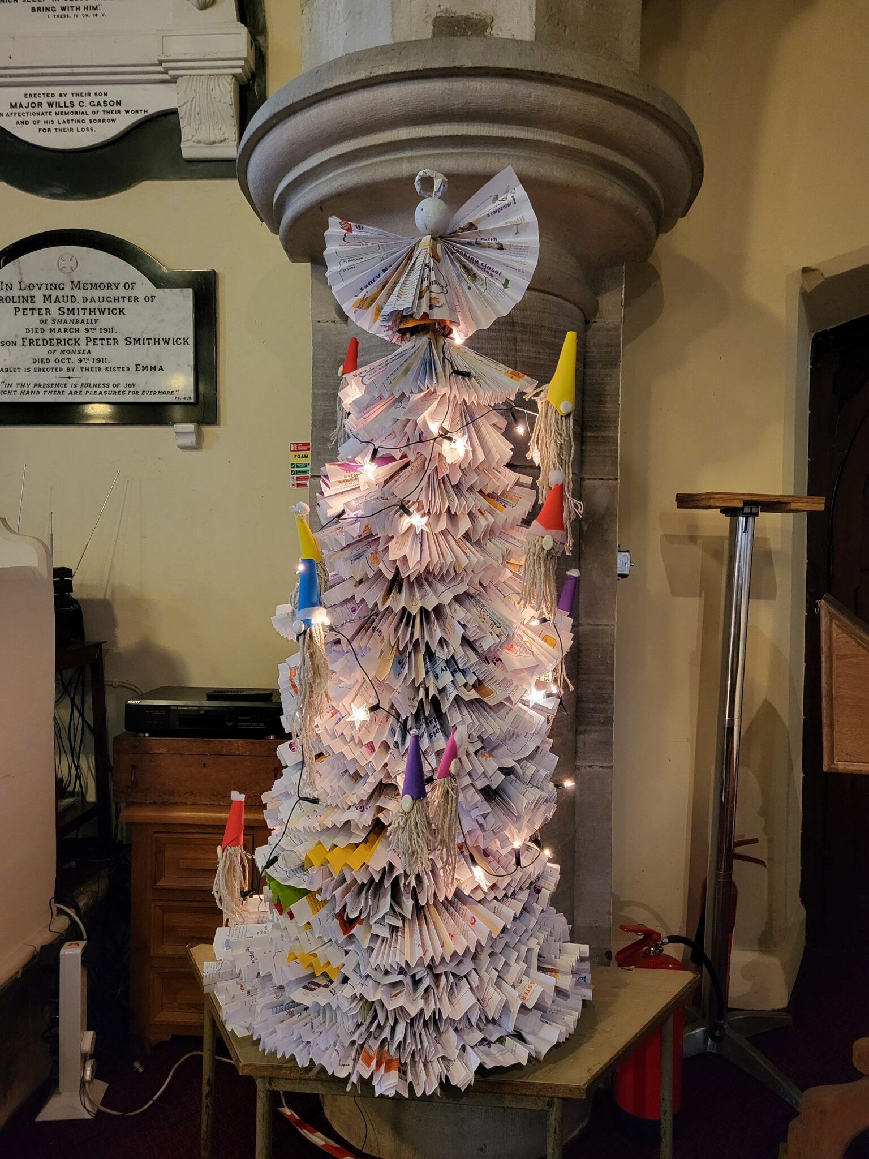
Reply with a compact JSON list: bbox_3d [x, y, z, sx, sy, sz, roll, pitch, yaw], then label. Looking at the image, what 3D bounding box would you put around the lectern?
[{"bbox_3d":[0.760,0.507,2.298,0.520,1.475,0.500,1,1,-3],"label":"lectern"}]

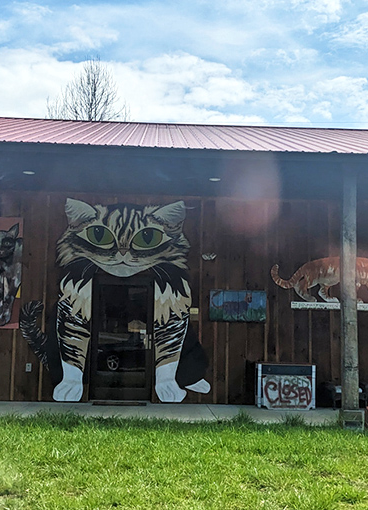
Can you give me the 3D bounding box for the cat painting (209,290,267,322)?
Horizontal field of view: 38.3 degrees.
[{"bbox_3d":[0.895,0.847,8.733,0.928,0.507,0.040,1,-6,-2],"label":"cat painting"}]

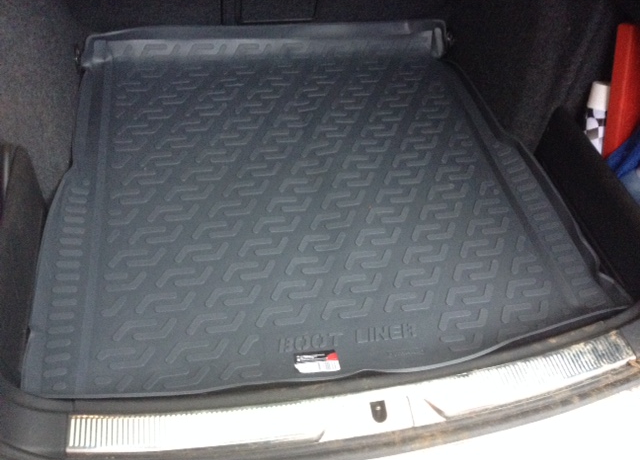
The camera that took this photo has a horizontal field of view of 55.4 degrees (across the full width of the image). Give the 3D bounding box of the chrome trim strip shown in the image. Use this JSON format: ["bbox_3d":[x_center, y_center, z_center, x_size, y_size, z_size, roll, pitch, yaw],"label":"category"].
[{"bbox_3d":[0.085,0.282,0.990,0.942,0.030,0.110,-6,48,-9],"label":"chrome trim strip"}]

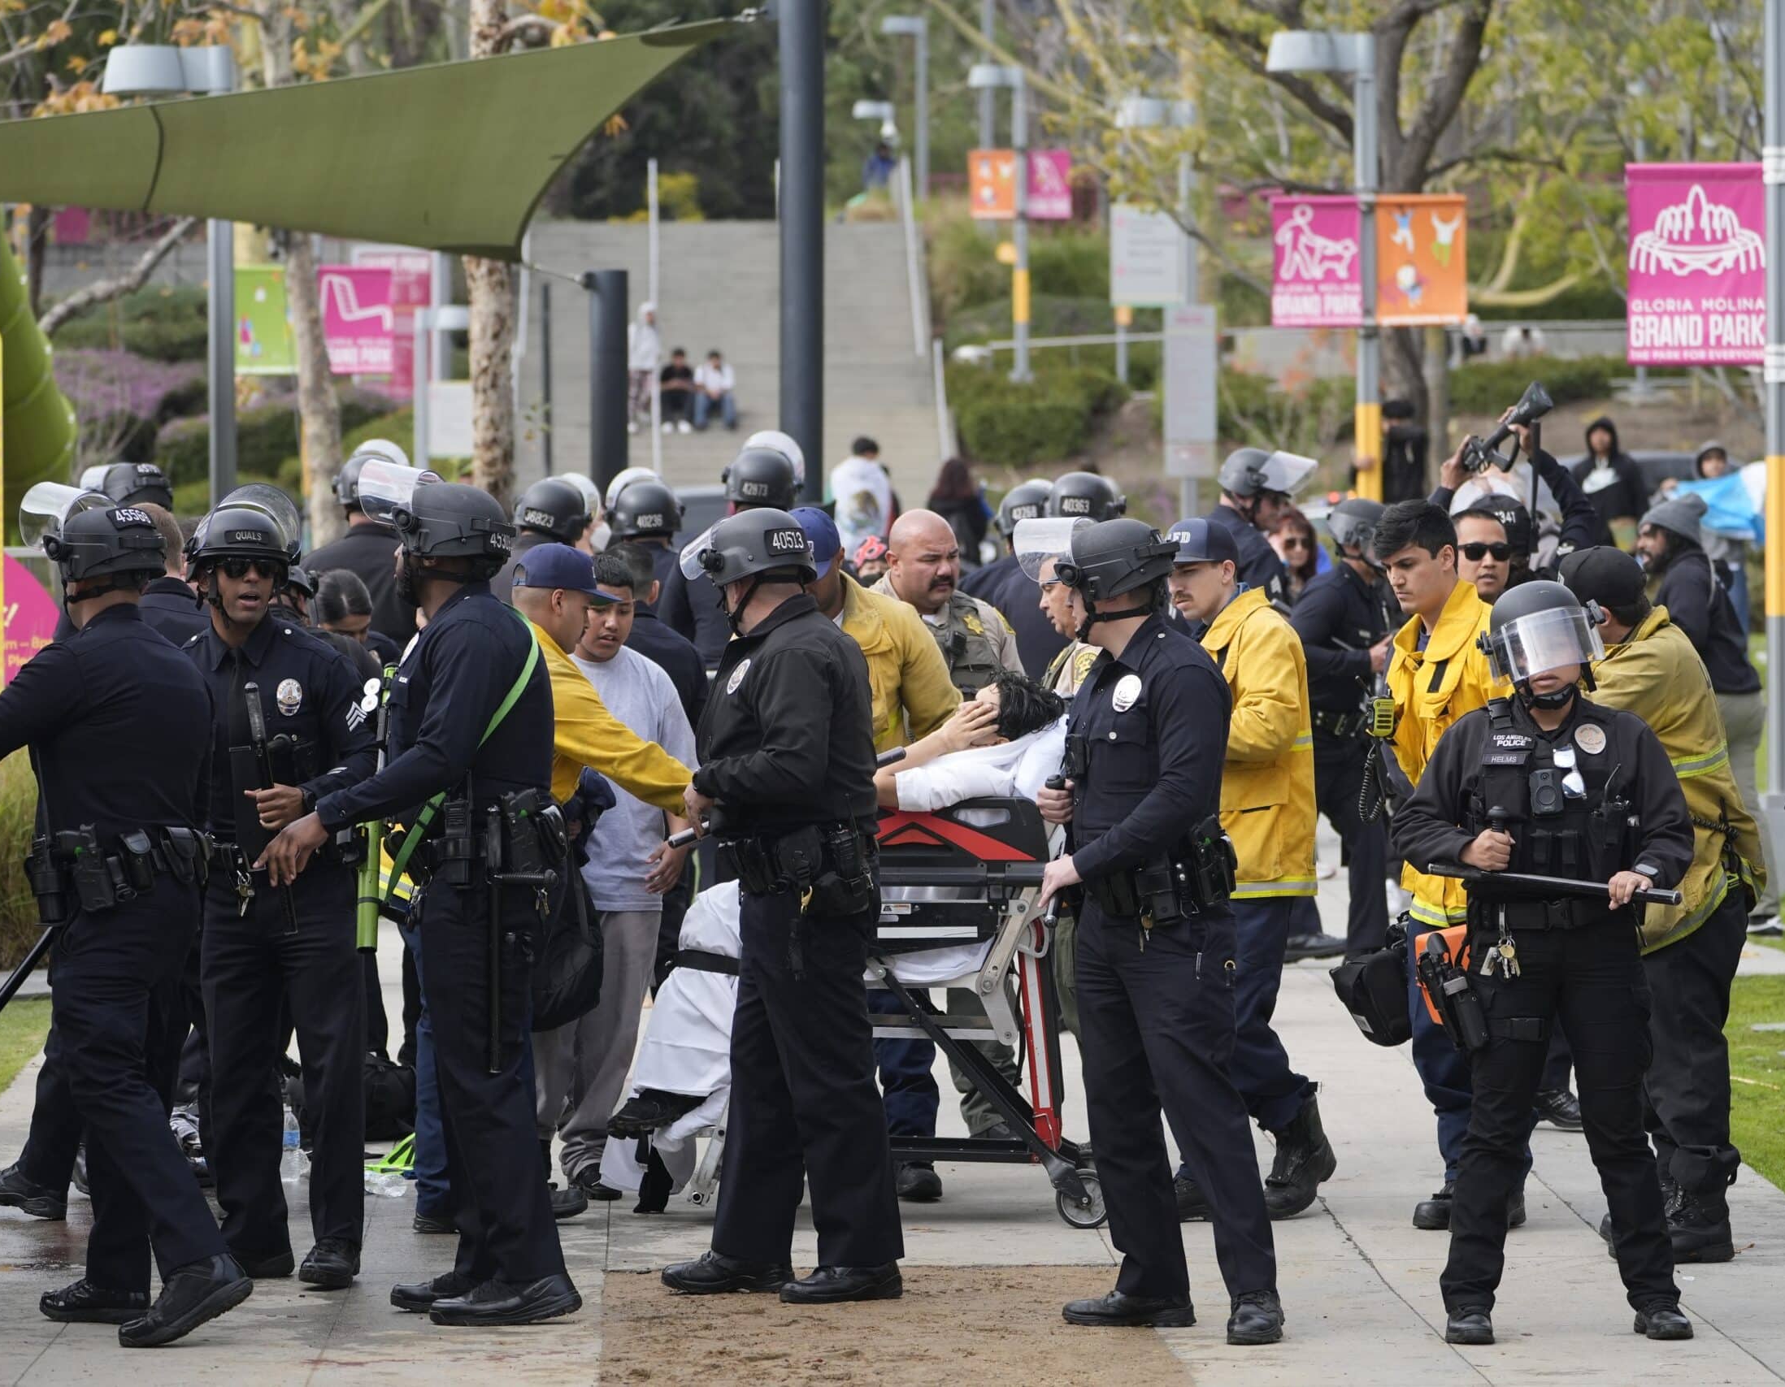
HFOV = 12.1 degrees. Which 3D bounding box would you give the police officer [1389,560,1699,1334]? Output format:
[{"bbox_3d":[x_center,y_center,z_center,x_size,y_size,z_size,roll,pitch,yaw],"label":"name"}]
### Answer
[{"bbox_3d":[1.437,0.596,18.650,0.660,1.690,0.460,0,1,-2],"label":"police officer"}]

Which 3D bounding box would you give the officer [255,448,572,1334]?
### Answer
[{"bbox_3d":[-1.075,0.460,19.200,0.680,1.930,0.580,0,1,9],"label":"officer"}]

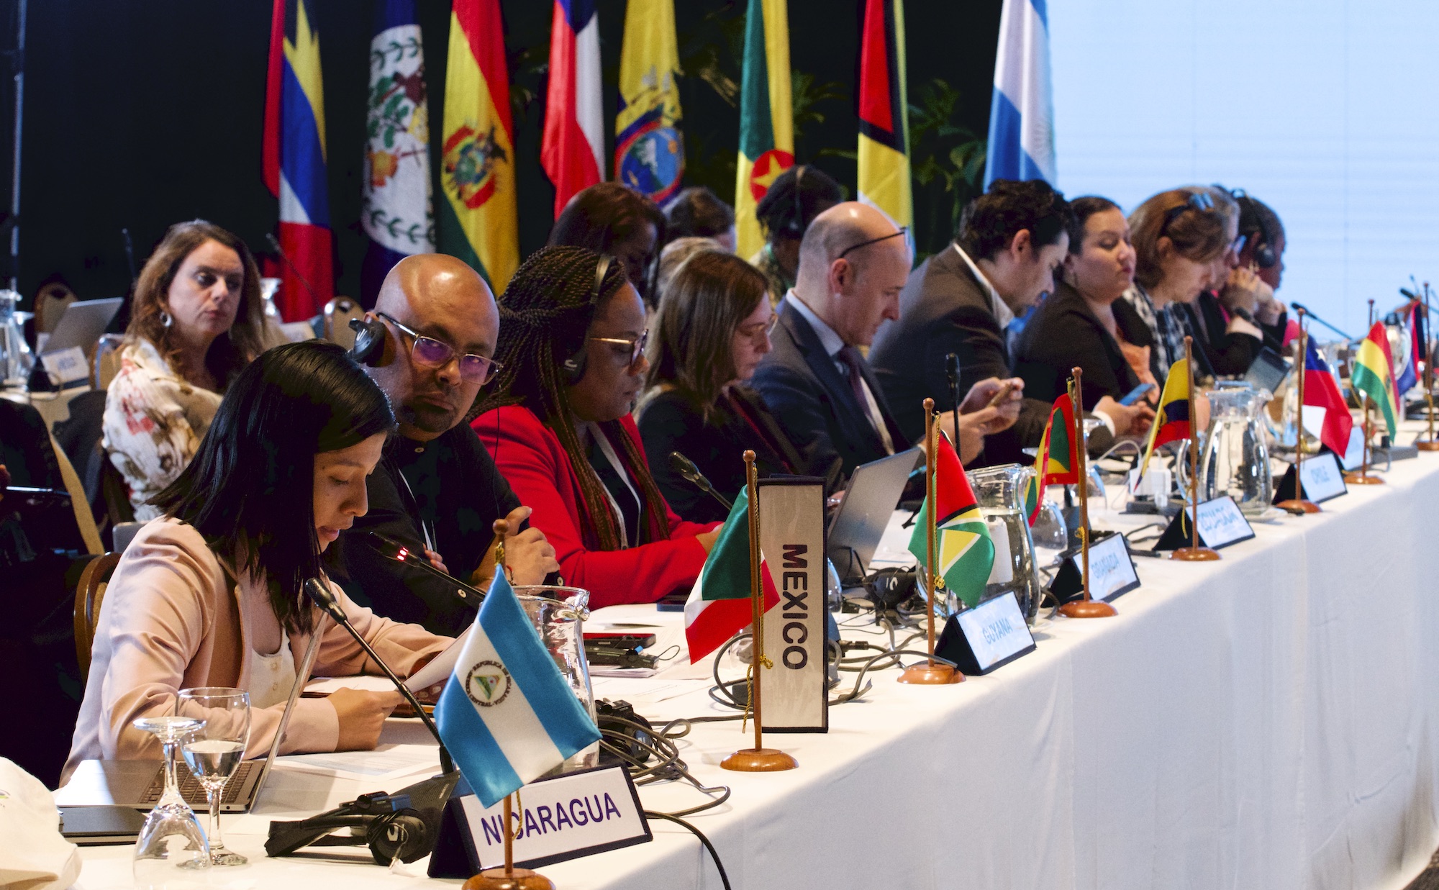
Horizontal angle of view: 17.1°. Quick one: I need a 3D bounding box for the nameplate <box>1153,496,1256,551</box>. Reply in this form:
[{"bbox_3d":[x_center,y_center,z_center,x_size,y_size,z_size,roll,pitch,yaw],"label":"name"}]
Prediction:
[{"bbox_3d":[0.840,0.134,8.271,0.089,0.072,0.298,1,5,22],"label":"nameplate"}]

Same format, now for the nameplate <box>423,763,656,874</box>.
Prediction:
[{"bbox_3d":[-0.180,0.384,4.925,0.073,0.081,0.298,3,5,33],"label":"nameplate"}]

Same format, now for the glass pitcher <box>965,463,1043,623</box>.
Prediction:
[{"bbox_3d":[0.383,0.148,7.061,0.185,0.234,0.135,0,4,13],"label":"glass pitcher"}]

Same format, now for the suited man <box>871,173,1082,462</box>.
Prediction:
[{"bbox_3d":[0.469,0.185,9.060,0.740,1.350,0.530,1,4,17],"label":"suited man"}]

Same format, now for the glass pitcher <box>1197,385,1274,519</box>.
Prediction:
[{"bbox_3d":[0.934,0.011,8.872,0.190,0.229,0.138,1,4,17],"label":"glass pitcher"}]

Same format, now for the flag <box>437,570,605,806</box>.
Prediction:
[{"bbox_3d":[-0.189,0.231,4.518,0.157,0.223,0.060,0,4,0],"label":"flag"}]

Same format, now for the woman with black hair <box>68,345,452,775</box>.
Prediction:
[{"bbox_3d":[-0.624,0.476,5.691,0.650,1.194,0.550,2,5,21],"label":"woman with black hair"}]

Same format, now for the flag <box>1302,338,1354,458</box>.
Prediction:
[{"bbox_3d":[1.092,-0.084,8.606,0.093,0.216,0.070,0,4,0],"label":"flag"}]

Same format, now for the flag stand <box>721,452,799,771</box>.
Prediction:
[{"bbox_3d":[0.040,0.182,5.356,0.087,0.355,0.087,0,4,0],"label":"flag stand"}]

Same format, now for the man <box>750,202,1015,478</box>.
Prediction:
[{"bbox_3d":[0.224,0.258,8.149,0.760,1.340,0.550,1,4,17],"label":"man"}]

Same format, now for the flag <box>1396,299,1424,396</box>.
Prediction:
[{"bbox_3d":[1.451,-0.201,10.091,0.061,0.203,0.070,2,5,17],"label":"flag"}]

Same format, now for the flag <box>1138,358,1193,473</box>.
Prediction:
[{"bbox_3d":[0.746,-0.049,8.020,0.088,0.200,0.065,-1,4,0],"label":"flag"}]

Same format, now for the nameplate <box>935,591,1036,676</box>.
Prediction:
[{"bbox_3d":[0.366,0.257,6.598,0.075,0.080,0.298,1,4,18],"label":"nameplate"}]

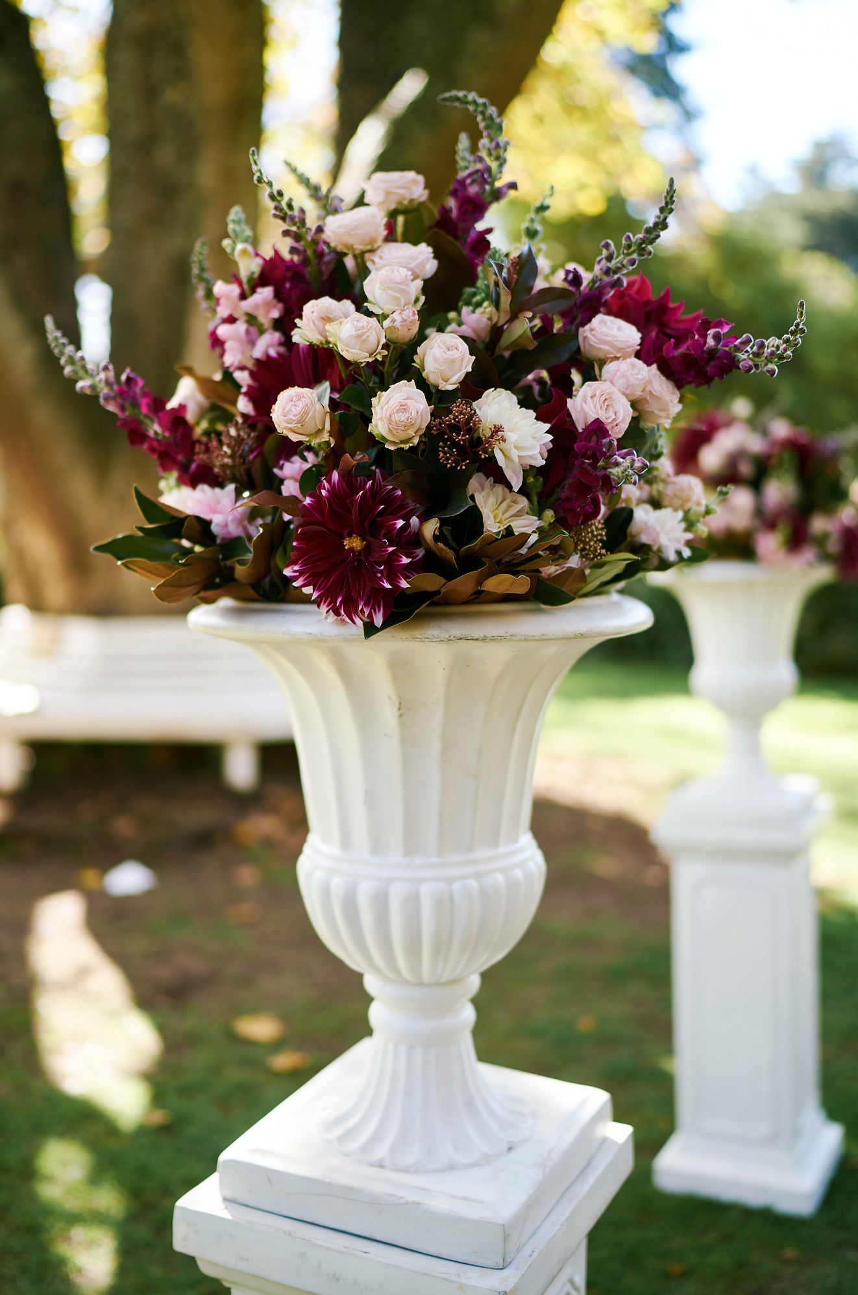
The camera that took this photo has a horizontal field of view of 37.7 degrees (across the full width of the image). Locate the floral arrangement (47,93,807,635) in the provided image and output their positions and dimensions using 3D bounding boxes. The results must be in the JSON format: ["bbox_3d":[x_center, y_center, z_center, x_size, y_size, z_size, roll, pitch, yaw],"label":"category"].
[{"bbox_3d":[-0.007,-0.278,1.165,0.730,0.510,0.580,-1,4,0],"label":"floral arrangement"}]

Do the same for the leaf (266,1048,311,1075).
[{"bbox_3d":[-0.411,1.207,3.651,0.120,0.025,0.095,-1,4,0],"label":"leaf"}]

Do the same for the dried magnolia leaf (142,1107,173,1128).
[{"bbox_3d":[-0.718,1.239,3.307,0.075,0.020,0.070,-1,4,0],"label":"dried magnolia leaf"}]

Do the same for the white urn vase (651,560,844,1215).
[{"bbox_3d":[0.748,0.532,2.971,0.440,1.433,0.440,0,4,28],"label":"white urn vase"}]

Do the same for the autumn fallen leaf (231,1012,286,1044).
[{"bbox_3d":[-0.528,1.187,3.907,0.155,0.030,0.120,-1,4,0],"label":"autumn fallen leaf"}]

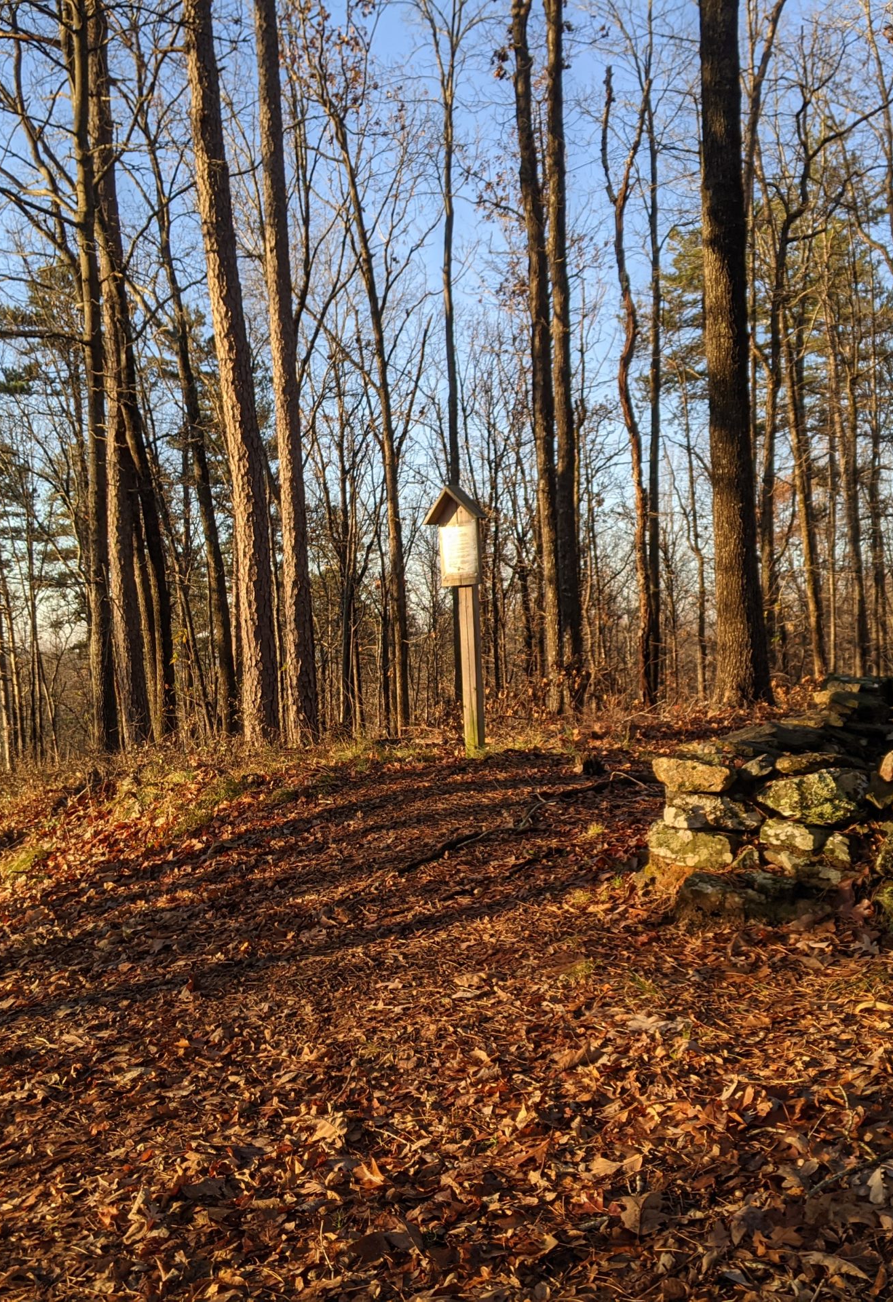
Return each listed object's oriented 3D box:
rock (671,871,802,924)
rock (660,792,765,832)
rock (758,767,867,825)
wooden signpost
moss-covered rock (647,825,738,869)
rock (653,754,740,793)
[{"bbox_3d":[1.085,0.916,5.050,0.458,0.200,0.300,-2,1,5],"label":"rock"},{"bbox_3d":[1.073,0.652,5.450,0.400,0.150,0.310,-1,1,3],"label":"rock"},{"bbox_3d":[1.406,0.560,5.200,0.406,0.211,0.310,-2,1,5],"label":"rock"},{"bbox_3d":[0.088,-0.187,8.100,0.320,1.600,0.180,-2,1,21],"label":"wooden signpost"},{"bbox_3d":[0.943,0.753,5.200,0.336,0.161,0.290,-2,1,5],"label":"moss-covered rock"},{"bbox_3d":[0.973,0.479,5.250,0.340,0.147,0.270,-2,1,5],"label":"rock"}]

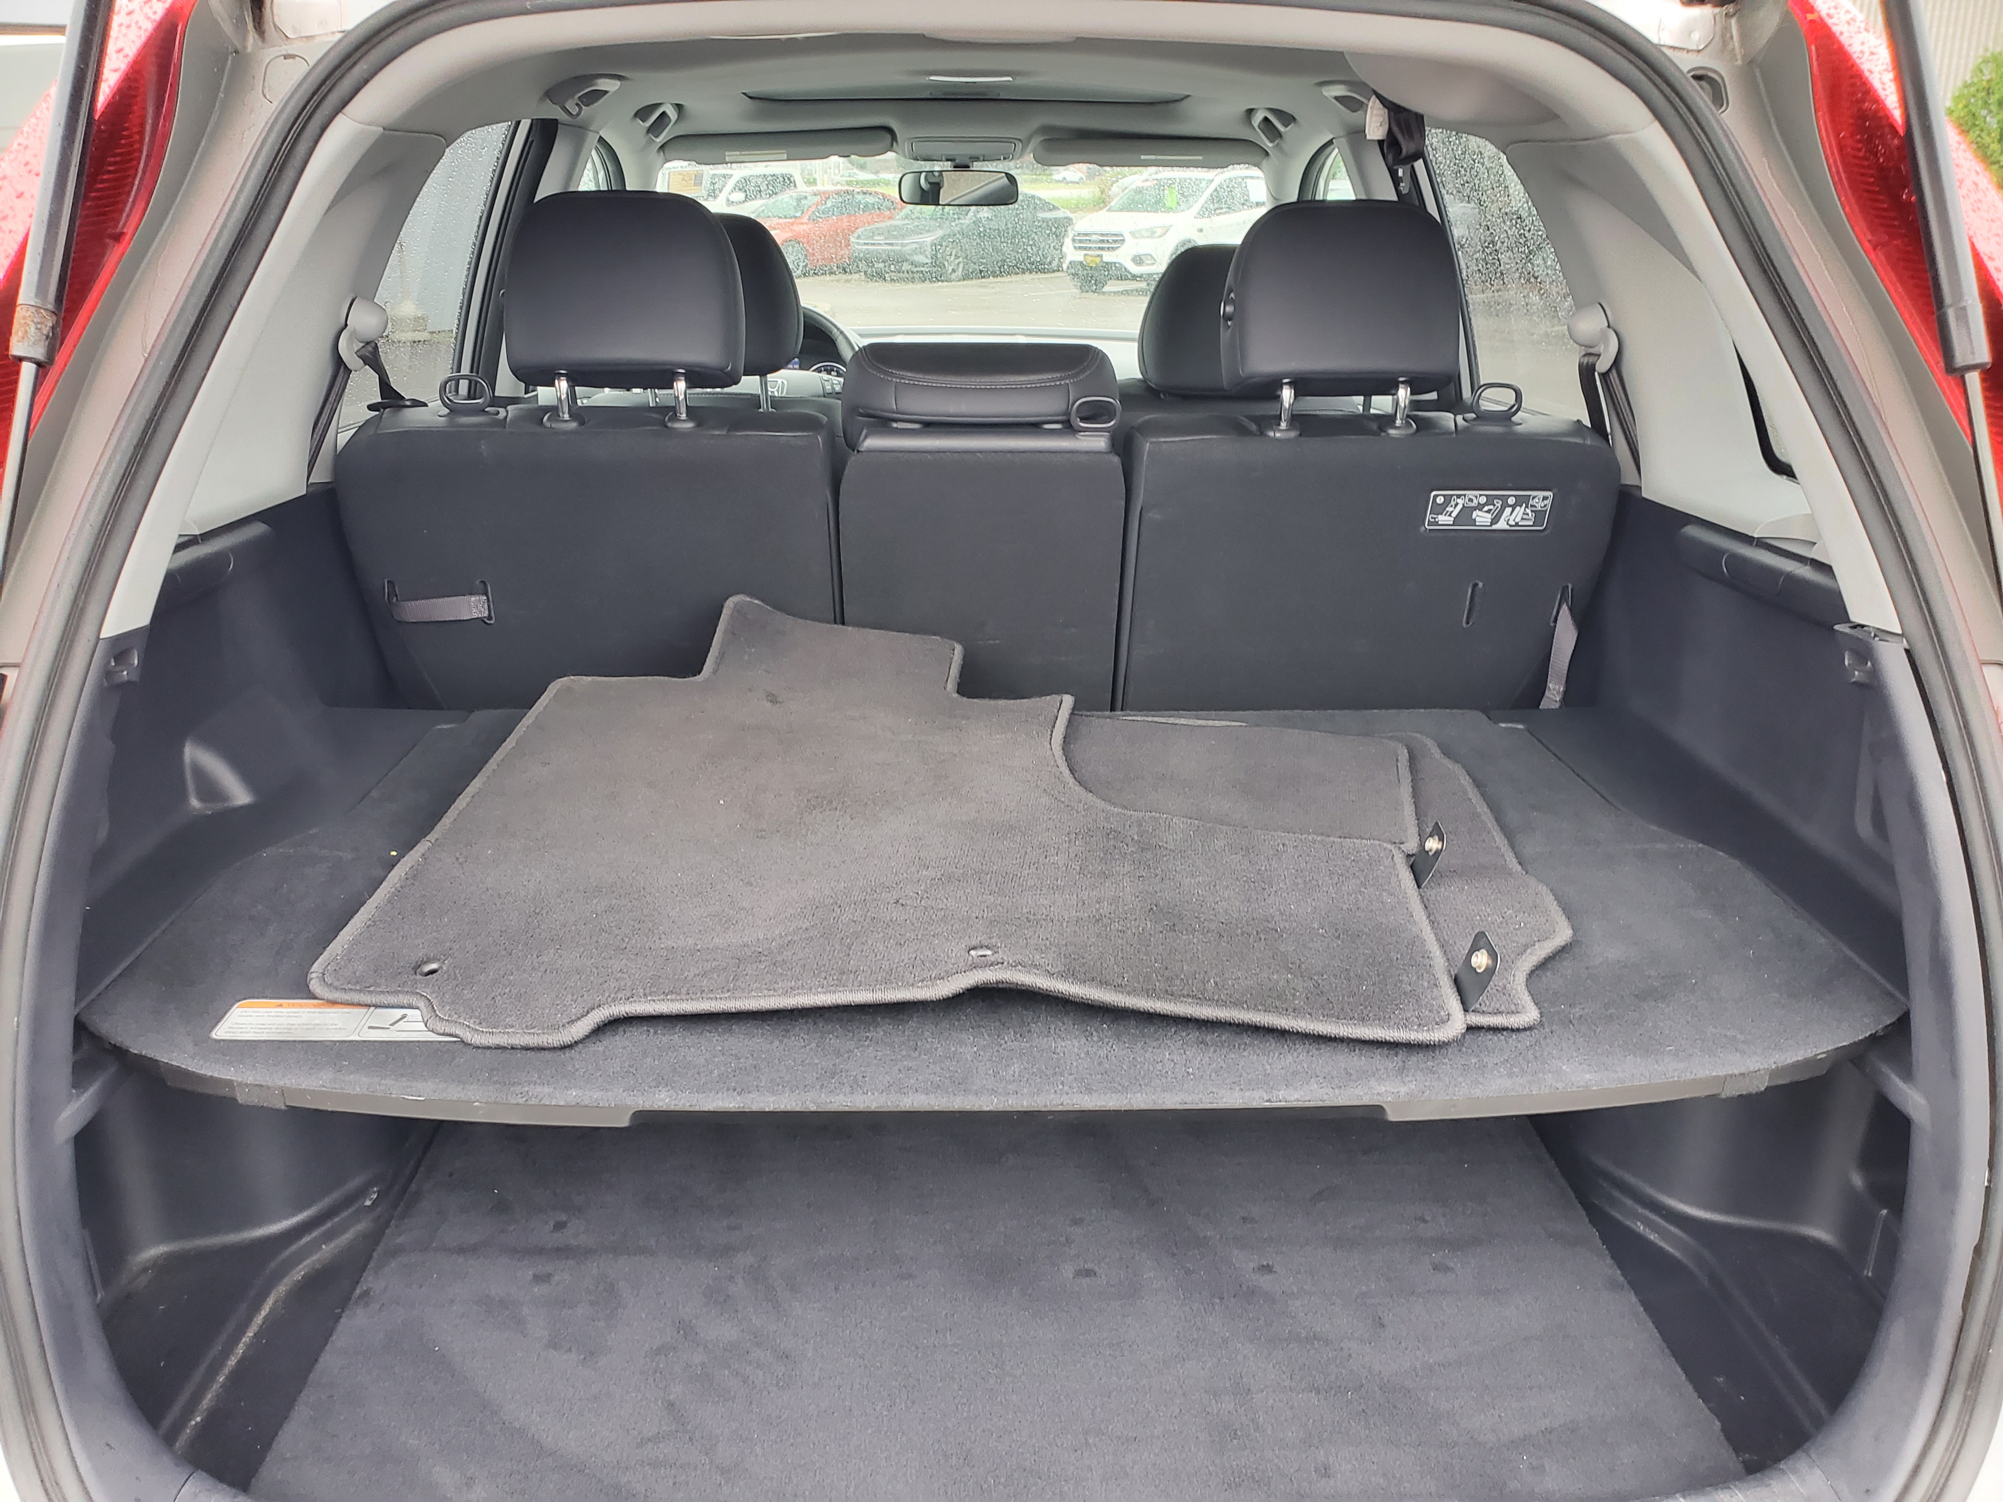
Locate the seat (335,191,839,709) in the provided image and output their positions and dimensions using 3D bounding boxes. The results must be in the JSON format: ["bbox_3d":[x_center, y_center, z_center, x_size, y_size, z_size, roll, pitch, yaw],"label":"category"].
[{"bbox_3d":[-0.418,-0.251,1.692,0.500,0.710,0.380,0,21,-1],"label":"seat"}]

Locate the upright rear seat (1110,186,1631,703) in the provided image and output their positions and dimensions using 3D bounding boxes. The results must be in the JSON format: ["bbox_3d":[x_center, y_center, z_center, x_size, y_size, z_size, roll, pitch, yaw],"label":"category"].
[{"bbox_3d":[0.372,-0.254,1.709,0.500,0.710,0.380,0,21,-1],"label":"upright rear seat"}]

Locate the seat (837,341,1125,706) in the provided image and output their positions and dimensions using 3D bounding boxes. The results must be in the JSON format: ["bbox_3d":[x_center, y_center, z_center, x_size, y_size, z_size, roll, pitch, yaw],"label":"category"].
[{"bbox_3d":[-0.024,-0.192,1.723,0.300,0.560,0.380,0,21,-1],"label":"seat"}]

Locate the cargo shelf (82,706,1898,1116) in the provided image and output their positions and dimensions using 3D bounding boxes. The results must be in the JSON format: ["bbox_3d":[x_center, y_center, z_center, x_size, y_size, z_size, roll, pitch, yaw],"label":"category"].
[{"bbox_3d":[-0.008,0.104,1.299,1.280,0.035,0.765,0,21,-1],"label":"cargo shelf"}]

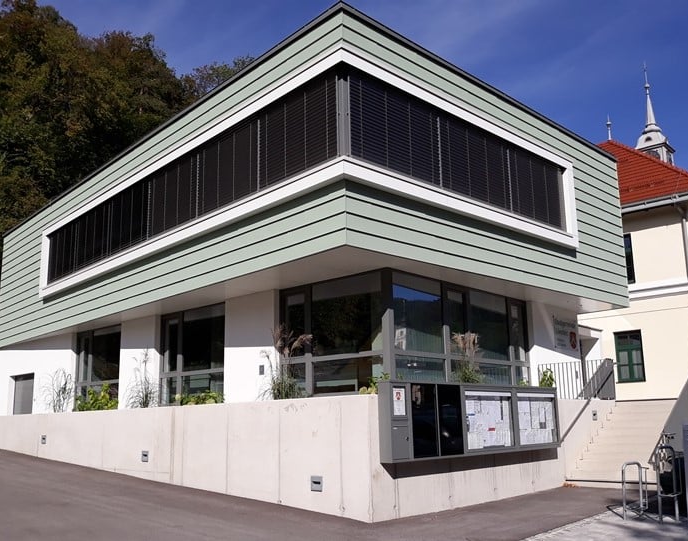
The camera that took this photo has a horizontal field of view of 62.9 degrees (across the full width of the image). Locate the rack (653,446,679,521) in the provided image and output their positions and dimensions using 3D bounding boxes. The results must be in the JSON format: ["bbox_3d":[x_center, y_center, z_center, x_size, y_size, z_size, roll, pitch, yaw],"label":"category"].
[{"bbox_3d":[4.426,2.909,7.721,0.600,0.970,0.150,12,-19,-42],"label":"rack"}]

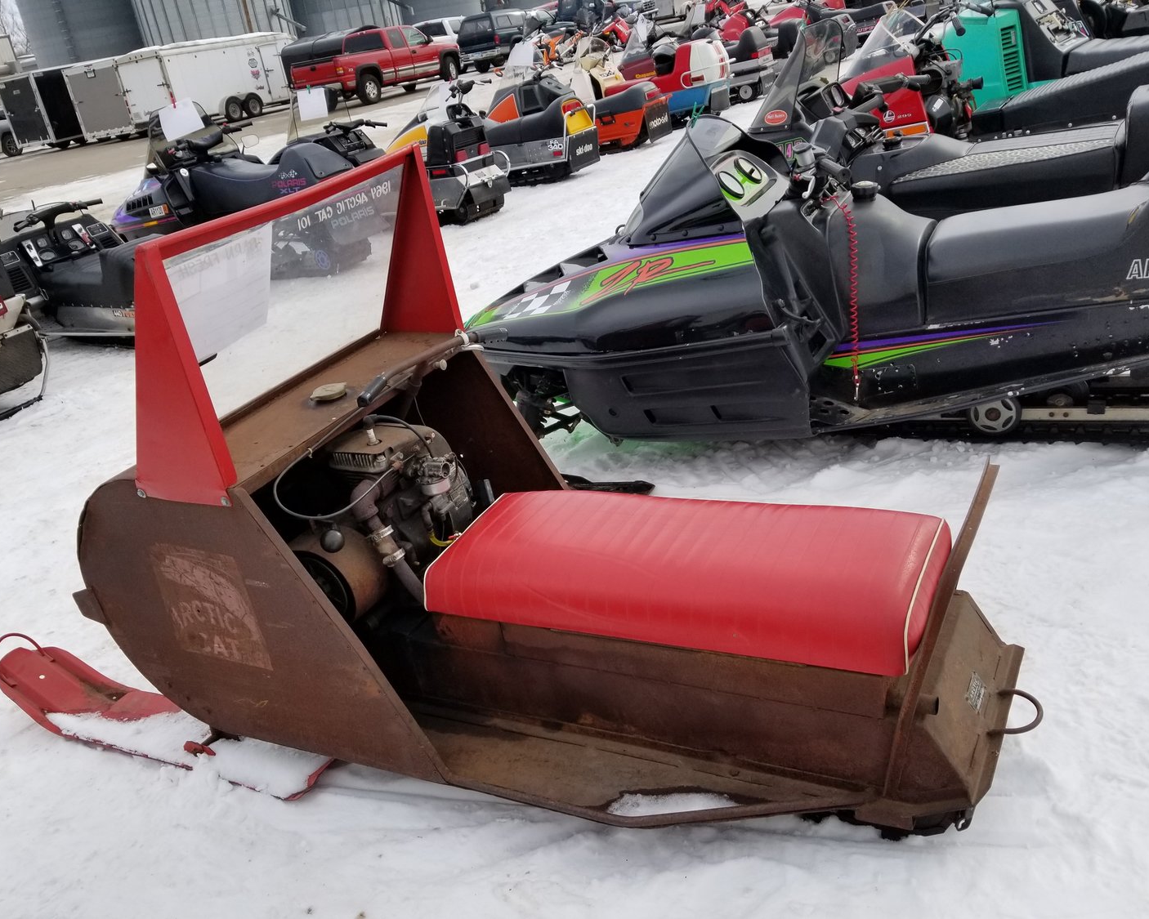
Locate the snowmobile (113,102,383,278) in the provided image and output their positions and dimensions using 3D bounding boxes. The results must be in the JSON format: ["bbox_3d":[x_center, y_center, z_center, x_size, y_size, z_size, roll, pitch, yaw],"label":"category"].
[{"bbox_3d":[-2.807,-2.118,7.335,2.750,1.250,1.080,4,29,26],"label":"snowmobile"}]

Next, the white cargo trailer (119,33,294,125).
[{"bbox_3d":[-11.639,-12.437,30.301,2.400,2.400,5.600,8,31,32],"label":"white cargo trailer"}]

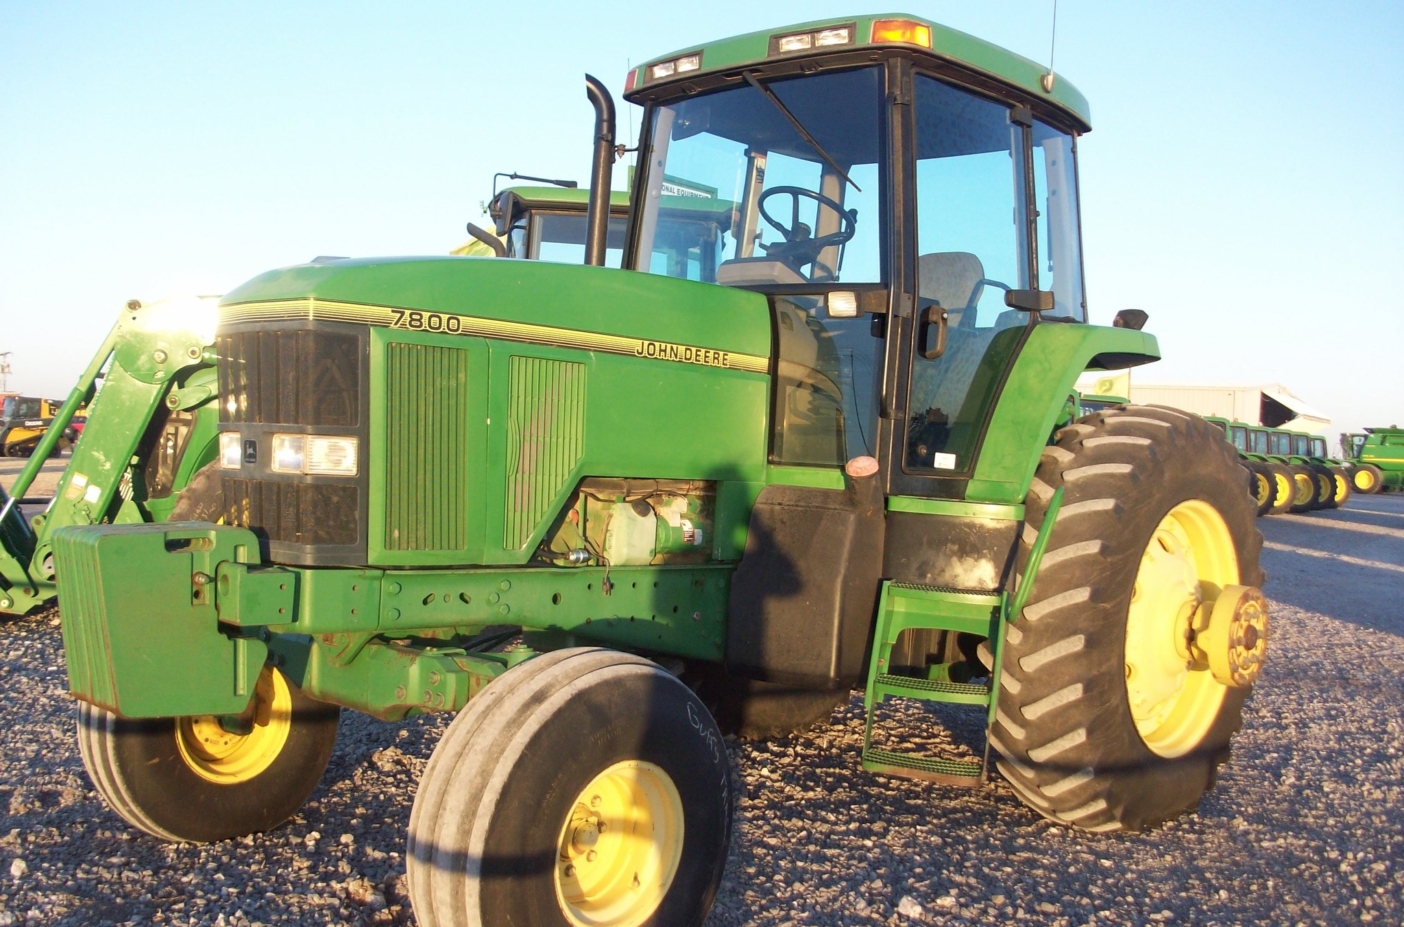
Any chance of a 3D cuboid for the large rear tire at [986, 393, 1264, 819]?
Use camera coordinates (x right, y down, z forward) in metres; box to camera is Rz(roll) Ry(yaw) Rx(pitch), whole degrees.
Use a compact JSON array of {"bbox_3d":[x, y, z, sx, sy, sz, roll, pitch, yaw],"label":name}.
[{"bbox_3d":[1.769,0.621,5.593,0.460,1.710,1.750,3,2,43],"label":"large rear tire"}]

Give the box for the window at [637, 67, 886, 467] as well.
[{"bbox_3d":[0.204,-0.765,5.599,1.260,1.500,0.080,3,2,43],"label":"window"}]

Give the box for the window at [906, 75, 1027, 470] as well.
[{"bbox_3d":[1.062,-0.713,5.489,0.740,1.500,0.060,1,2,-44],"label":"window"}]

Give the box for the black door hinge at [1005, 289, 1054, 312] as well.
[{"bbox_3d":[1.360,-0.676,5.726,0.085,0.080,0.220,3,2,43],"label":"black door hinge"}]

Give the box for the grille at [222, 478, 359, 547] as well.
[{"bbox_3d":[-1.278,0.129,4.083,0.720,0.193,0.140,3,2,43],"label":"grille"}]

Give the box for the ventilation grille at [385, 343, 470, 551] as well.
[{"bbox_3d":[-0.808,-0.041,4.045,0.030,0.603,0.301,3,2,43],"label":"ventilation grille"}]

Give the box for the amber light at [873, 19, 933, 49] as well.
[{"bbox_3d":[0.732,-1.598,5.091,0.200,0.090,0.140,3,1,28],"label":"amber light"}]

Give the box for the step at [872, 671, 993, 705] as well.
[{"bbox_3d":[0.863,0.829,5.088,0.420,0.045,0.150,3,1,30],"label":"step"}]

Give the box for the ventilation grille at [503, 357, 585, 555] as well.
[{"bbox_3d":[-0.498,-0.030,4.374,0.030,0.603,0.319,3,2,43],"label":"ventilation grille"}]

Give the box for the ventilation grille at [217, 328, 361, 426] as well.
[{"bbox_3d":[-1.264,-0.254,4.075,0.720,0.274,0.140,3,2,43],"label":"ventilation grille"}]

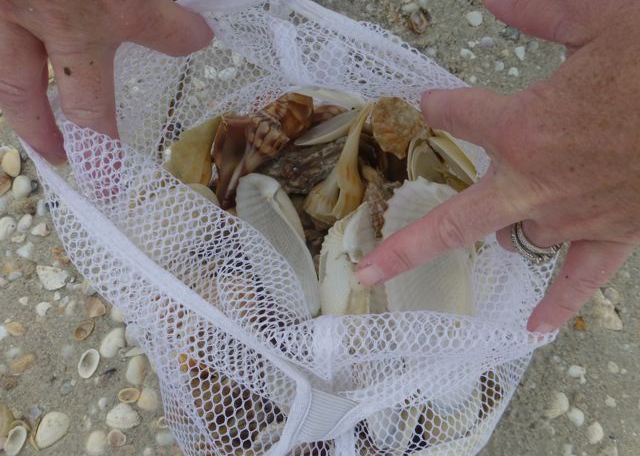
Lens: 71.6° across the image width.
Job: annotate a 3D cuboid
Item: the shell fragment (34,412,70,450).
[{"bbox_3d":[-0.219,0.166,0.365,0.025,0.011,0.028,26,65,13],"label":"shell fragment"}]

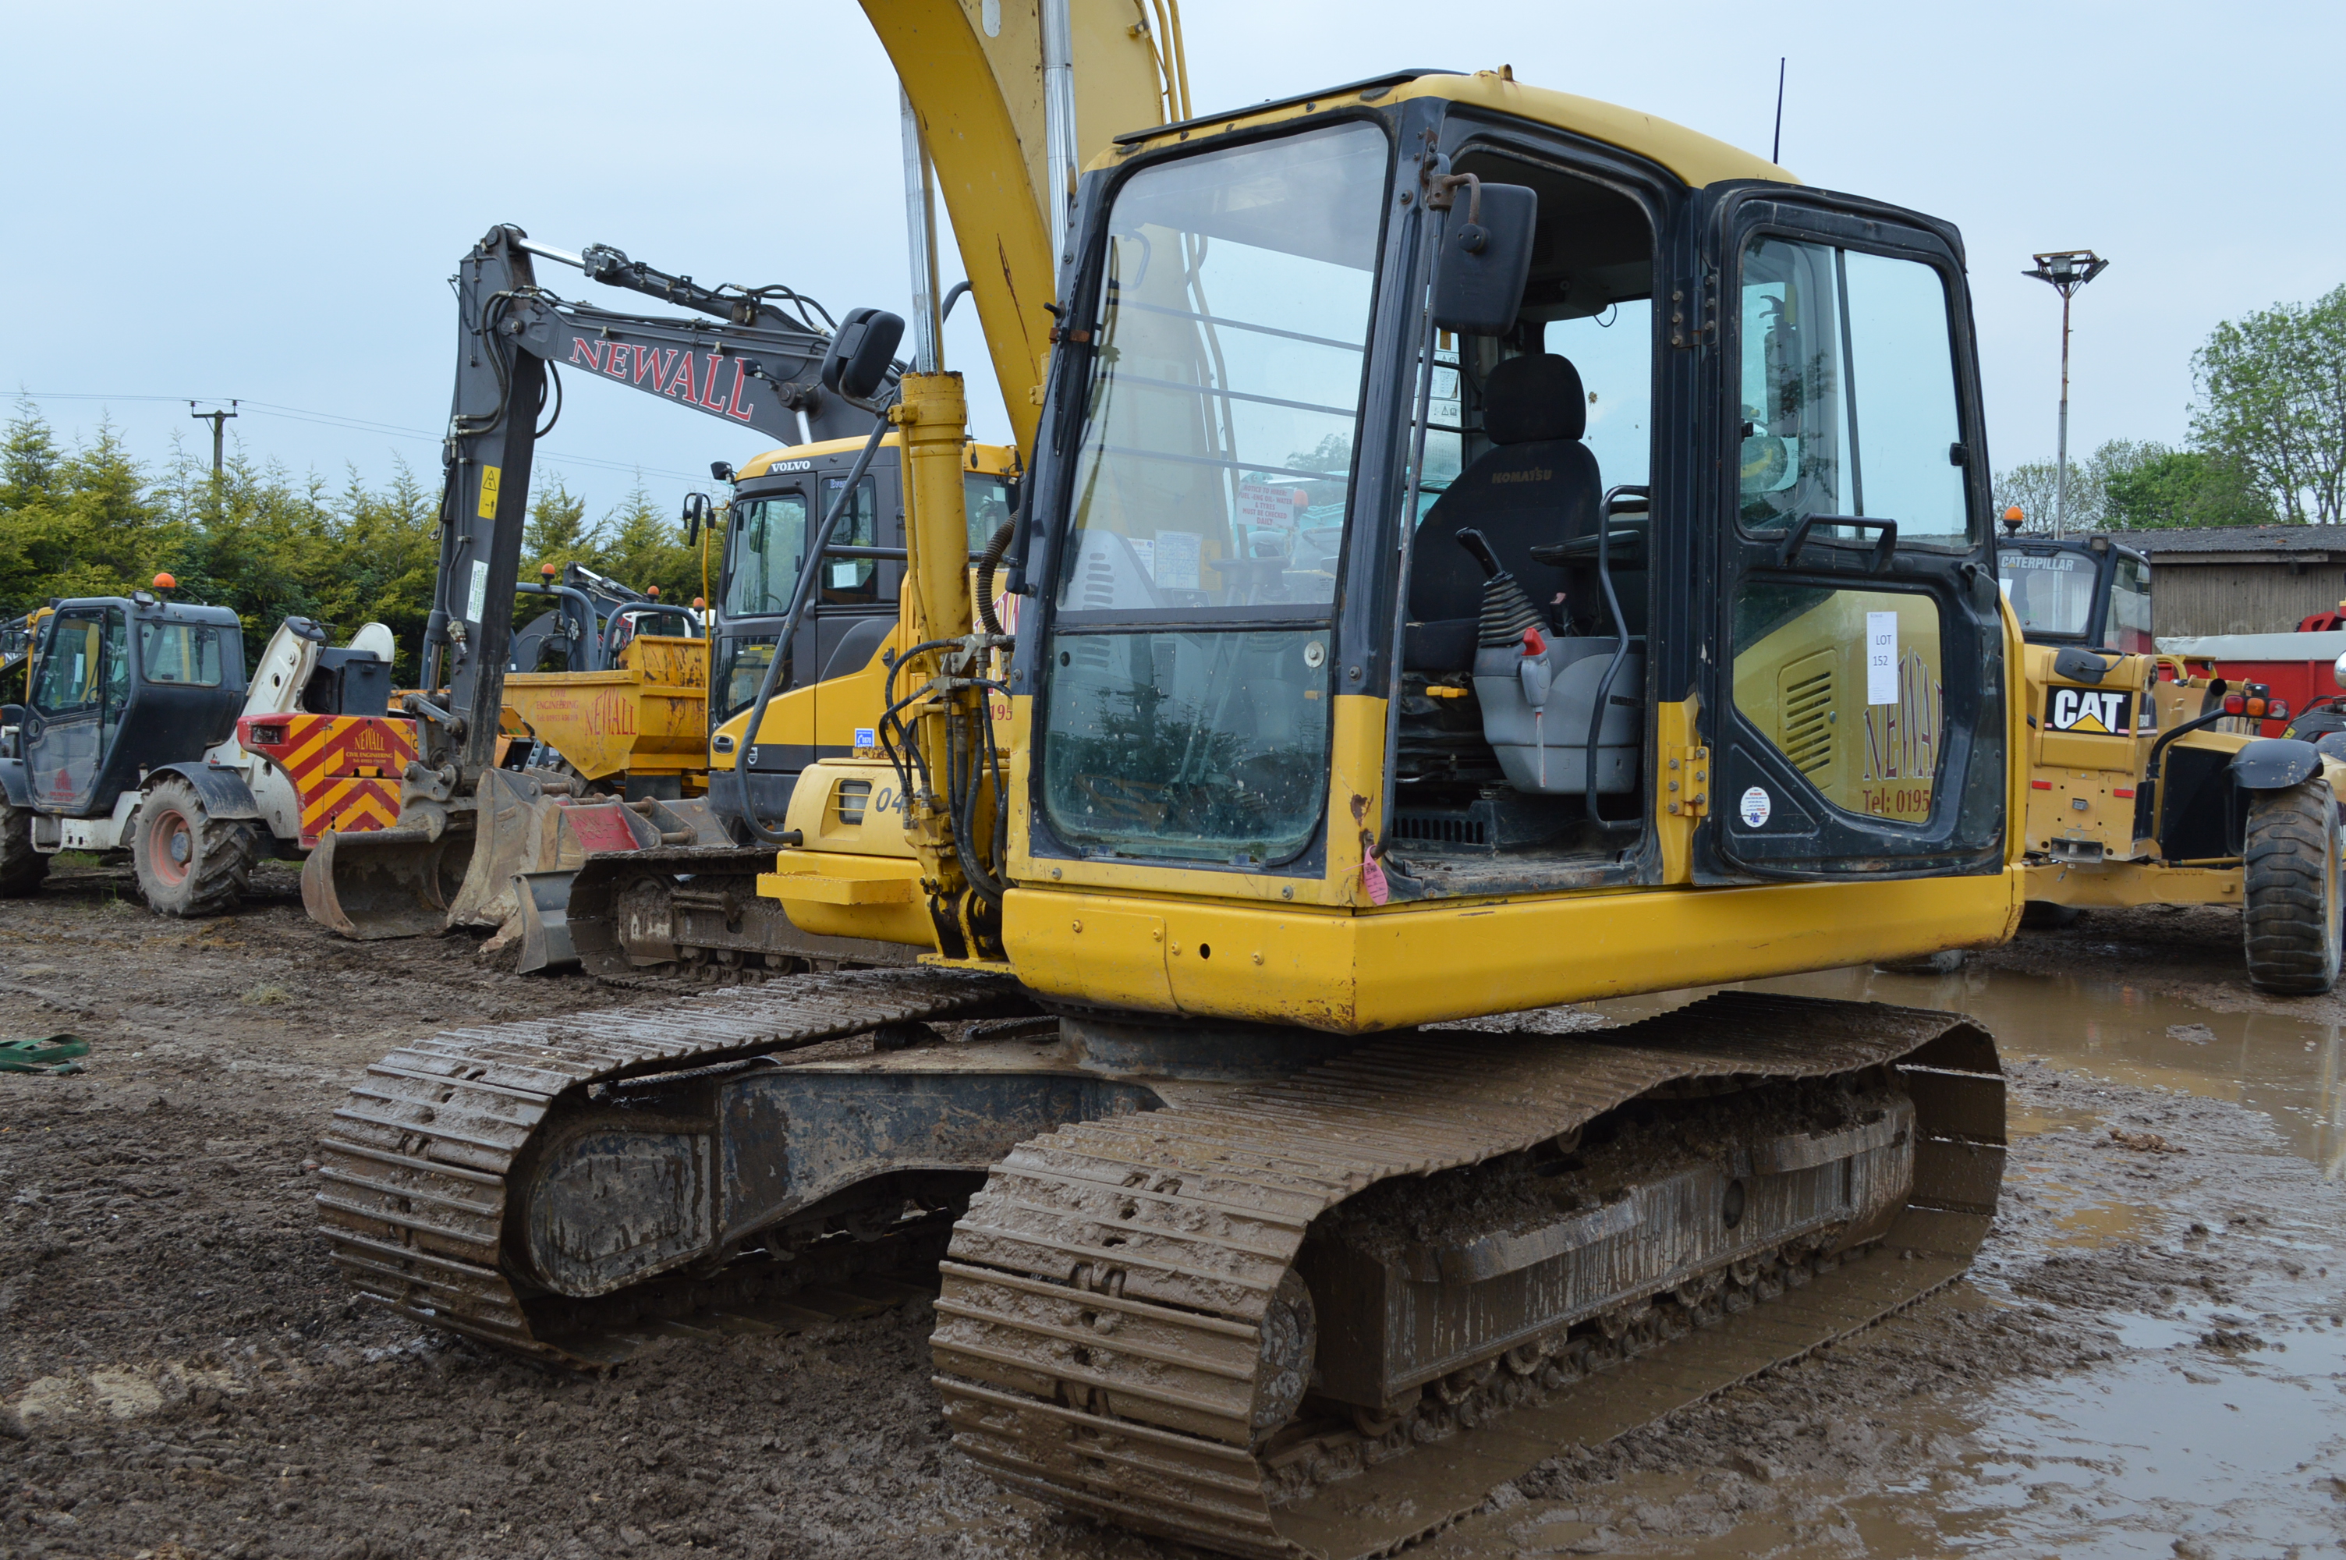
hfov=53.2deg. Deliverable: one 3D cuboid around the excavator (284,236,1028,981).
[{"bbox_3d":[-2.434,-1.231,14.385,7.600,4.750,2.600,2,1,36],"label":"excavator"}]

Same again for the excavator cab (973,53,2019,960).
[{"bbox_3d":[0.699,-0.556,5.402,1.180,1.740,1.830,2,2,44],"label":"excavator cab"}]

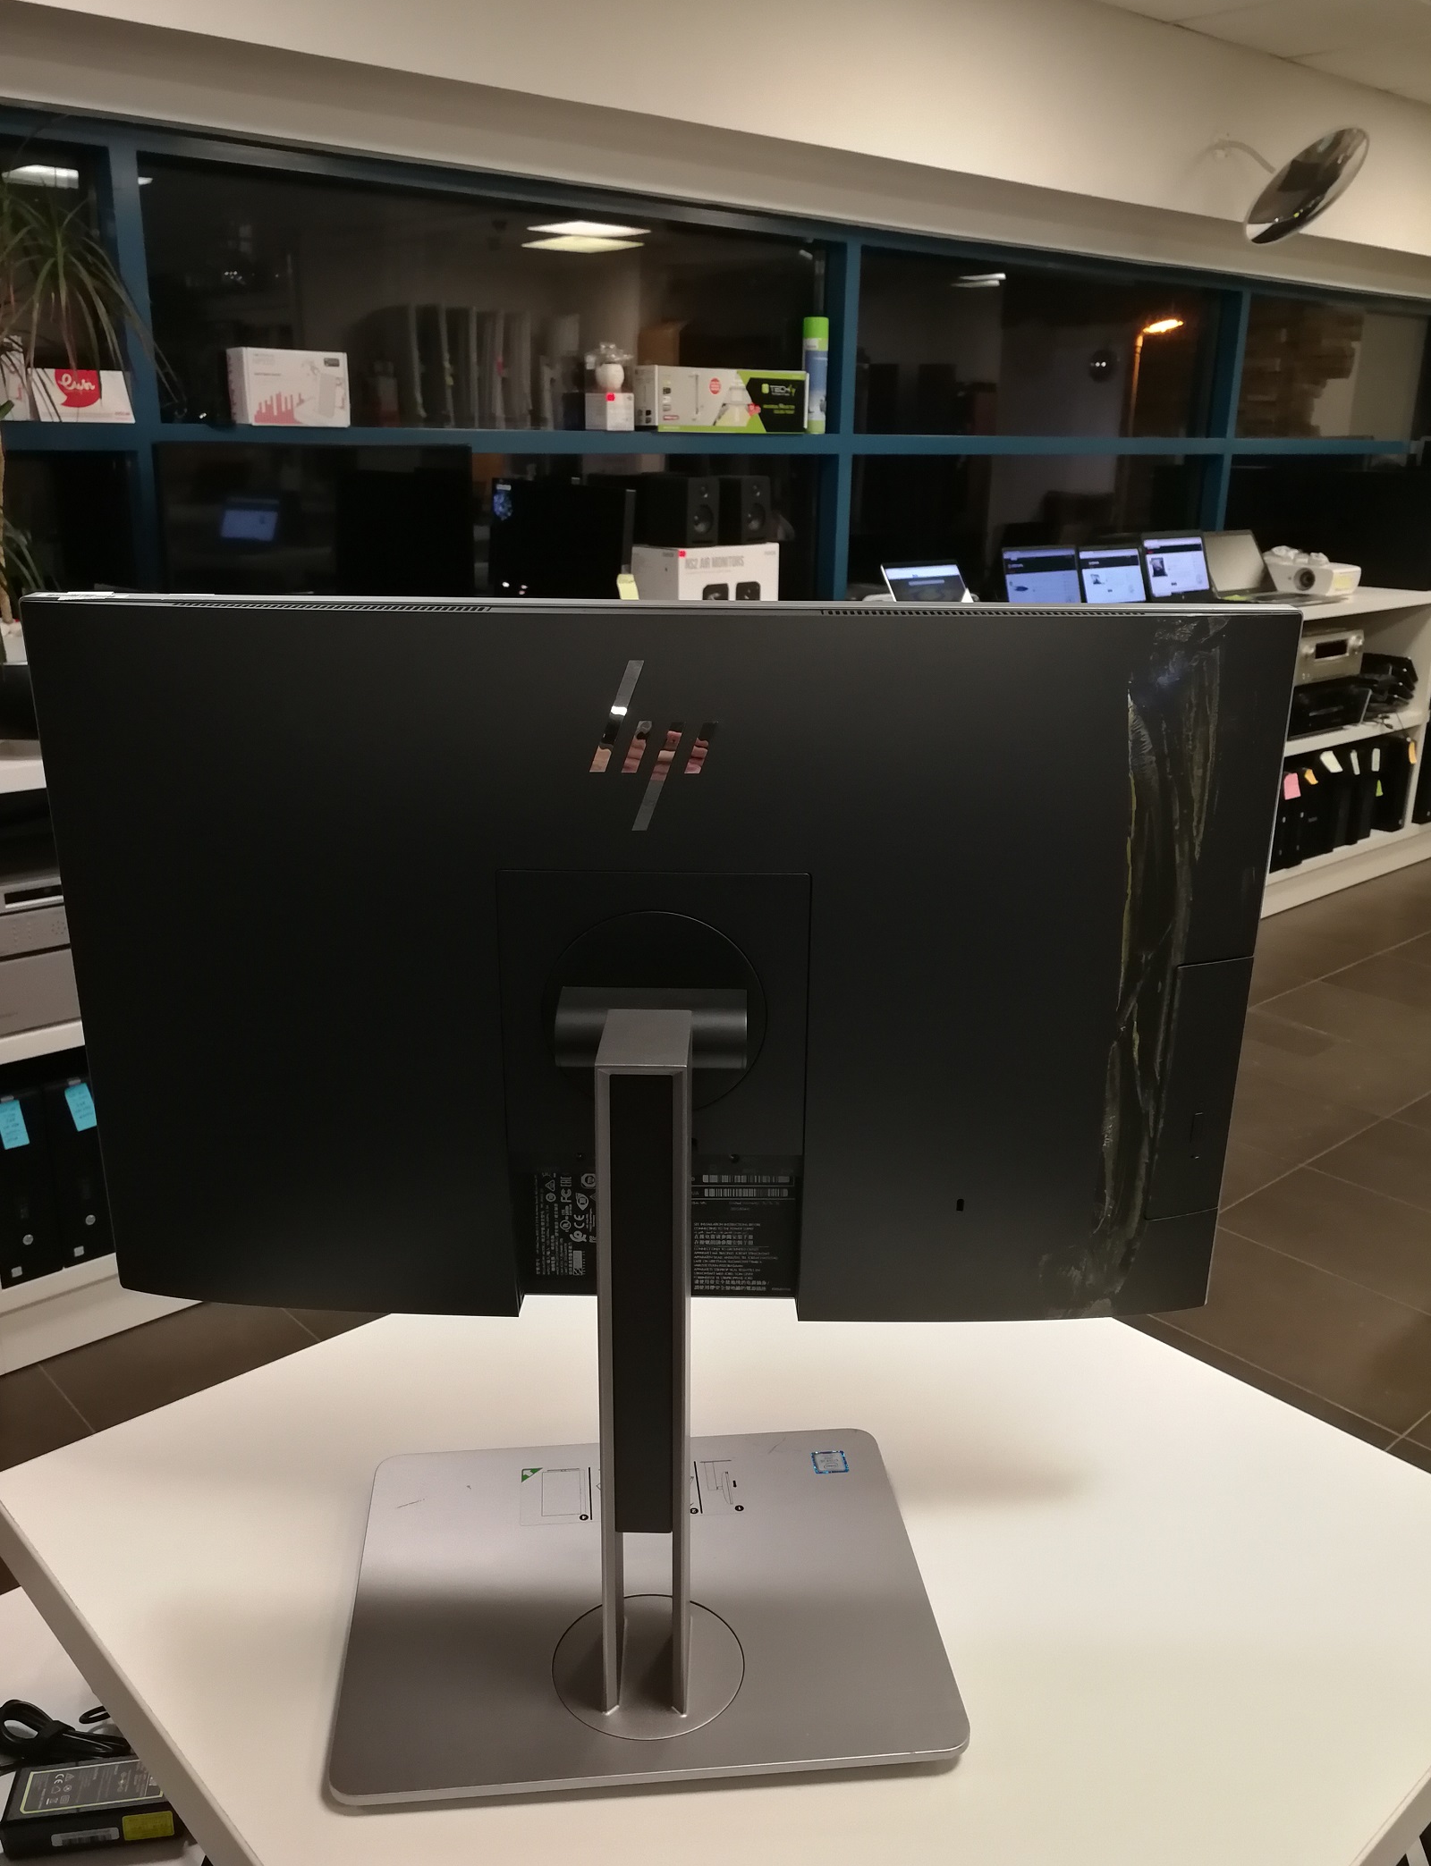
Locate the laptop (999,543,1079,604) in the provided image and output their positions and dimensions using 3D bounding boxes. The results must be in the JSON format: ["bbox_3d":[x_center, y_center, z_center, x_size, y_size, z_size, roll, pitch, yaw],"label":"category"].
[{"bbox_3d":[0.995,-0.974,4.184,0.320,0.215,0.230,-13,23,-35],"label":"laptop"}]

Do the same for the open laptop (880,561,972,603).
[{"bbox_3d":[0.648,-0.875,3.922,0.297,0.188,0.312,-14,23,-37],"label":"open laptop"}]

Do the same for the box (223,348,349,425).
[{"bbox_3d":[-0.850,-1.089,2.980,0.210,0.141,0.081,-14,23,-37],"label":"box"}]

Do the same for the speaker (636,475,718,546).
[{"bbox_3d":[-0.080,-0.961,3.378,0.094,0.147,0.154,-16,26,-41],"label":"speaker"}]

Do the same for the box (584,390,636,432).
[{"bbox_3d":[-0.247,-1.221,3.491,0.078,0.082,0.084,-14,24,-38],"label":"box"}]

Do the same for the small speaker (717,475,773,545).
[{"bbox_3d":[0.041,-0.991,3.477,0.092,0.148,0.154,-16,26,-41],"label":"small speaker"}]

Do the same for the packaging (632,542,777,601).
[{"bbox_3d":[-0.033,-0.768,3.454,0.315,0.262,0.190,-16,25,-41],"label":"packaging"}]

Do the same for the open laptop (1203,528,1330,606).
[{"bbox_3d":[1.822,-1.198,4.889,0.340,0.212,0.355,-15,24,-39],"label":"open laptop"}]

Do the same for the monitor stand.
[{"bbox_3d":[-0.034,0.180,0.696,0.284,0.326,0.221,-1,19,-6],"label":"monitor stand"}]

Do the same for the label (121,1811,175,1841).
[{"bbox_3d":[-0.370,0.585,0.973,0.030,0.020,0.002,-2,19,-9],"label":"label"}]

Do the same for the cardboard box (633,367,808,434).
[{"bbox_3d":[0.016,-1.258,3.519,0.426,0.141,0.097,-12,23,-33],"label":"cardboard box"}]

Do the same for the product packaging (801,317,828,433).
[{"bbox_3d":[0.250,-1.398,3.739,0.063,0.274,0.063,1,19,0],"label":"product packaging"}]

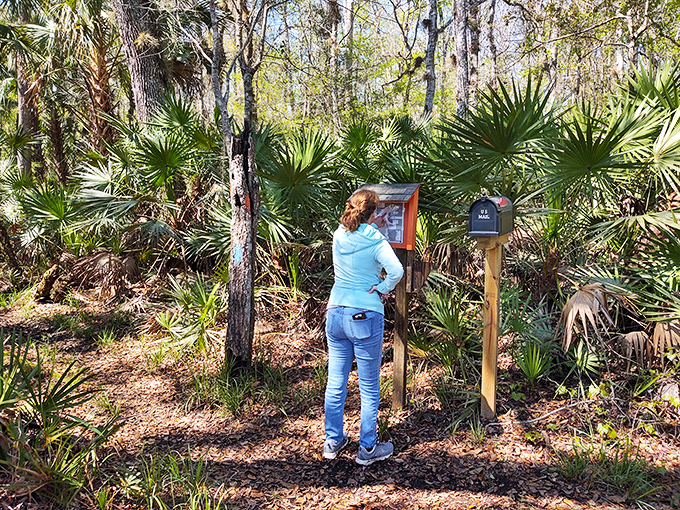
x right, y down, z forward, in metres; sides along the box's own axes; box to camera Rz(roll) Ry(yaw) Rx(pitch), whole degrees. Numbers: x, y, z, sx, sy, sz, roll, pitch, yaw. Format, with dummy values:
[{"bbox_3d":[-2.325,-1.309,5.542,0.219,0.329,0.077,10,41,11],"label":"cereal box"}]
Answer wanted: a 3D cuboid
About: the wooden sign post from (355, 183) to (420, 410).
[{"bbox_3d":[0.334,0.328,3.970,0.460,1.715,0.320,3,8,25],"label":"wooden sign post"}]

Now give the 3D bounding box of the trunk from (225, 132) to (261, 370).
[{"bbox_3d":[-0.895,-0.034,4.903,0.280,2.200,0.280,0,7,0],"label":"trunk"}]

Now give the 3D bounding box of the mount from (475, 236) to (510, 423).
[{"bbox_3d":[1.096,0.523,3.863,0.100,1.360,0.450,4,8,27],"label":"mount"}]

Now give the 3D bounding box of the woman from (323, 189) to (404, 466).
[{"bbox_3d":[0.169,0.424,3.337,0.480,1.680,0.500,3,8,25],"label":"woman"}]

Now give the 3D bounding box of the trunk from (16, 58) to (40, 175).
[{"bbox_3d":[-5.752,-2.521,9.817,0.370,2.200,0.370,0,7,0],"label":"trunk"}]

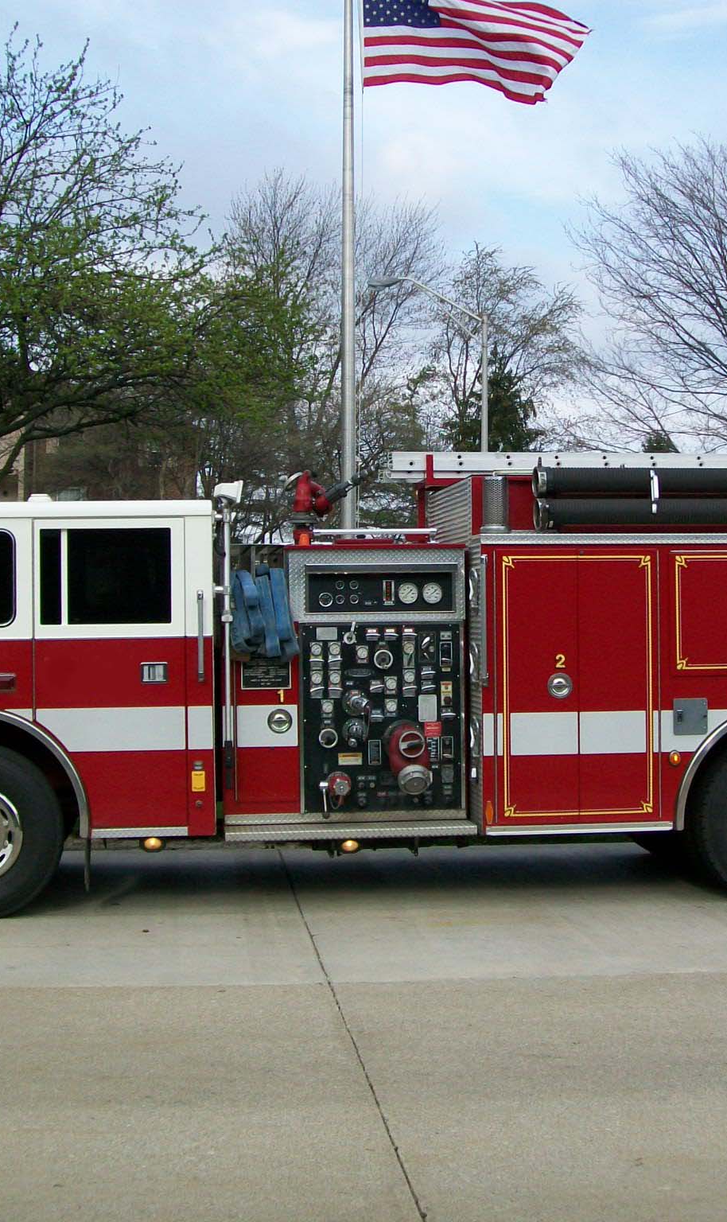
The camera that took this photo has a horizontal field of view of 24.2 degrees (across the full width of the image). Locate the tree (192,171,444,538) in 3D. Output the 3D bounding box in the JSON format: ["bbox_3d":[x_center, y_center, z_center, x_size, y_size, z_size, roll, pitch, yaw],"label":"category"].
[{"bbox_3d":[-1.330,-5.700,50.000,7.400,14.500,7.000,0,0,0],"label":"tree"}]

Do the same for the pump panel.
[{"bbox_3d":[0.090,0.470,10.720,1.140,1.720,0.220,0,0,-6],"label":"pump panel"}]

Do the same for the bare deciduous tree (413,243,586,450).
[{"bbox_3d":[3.850,-4.400,48.000,5.000,12.000,5.000,0,0,0],"label":"bare deciduous tree"}]

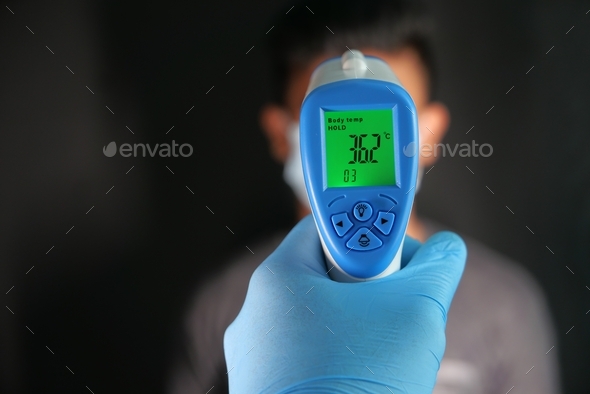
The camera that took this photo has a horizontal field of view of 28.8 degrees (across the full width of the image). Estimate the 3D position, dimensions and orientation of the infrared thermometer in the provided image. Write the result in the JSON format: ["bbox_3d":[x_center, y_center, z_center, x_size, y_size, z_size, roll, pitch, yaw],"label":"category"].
[{"bbox_3d":[0.028,0.017,0.477,0.044,0.150,0.094,-2,11,3],"label":"infrared thermometer"}]

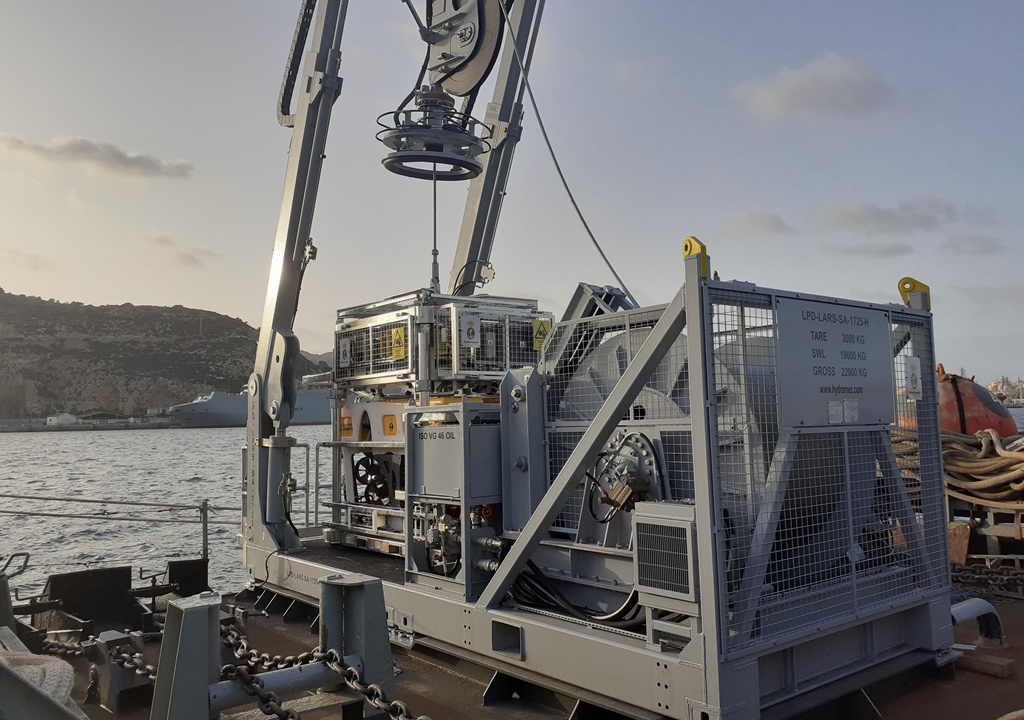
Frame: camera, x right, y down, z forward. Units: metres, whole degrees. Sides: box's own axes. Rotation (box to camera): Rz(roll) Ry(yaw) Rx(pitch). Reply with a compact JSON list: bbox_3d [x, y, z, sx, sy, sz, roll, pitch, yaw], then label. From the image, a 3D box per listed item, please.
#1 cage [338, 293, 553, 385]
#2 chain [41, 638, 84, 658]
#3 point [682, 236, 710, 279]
[{"bbox_3d":[-0.743,-0.113,8.051,1.380,0.790,1.980,3,-7,-38],"label":"cage"},{"bbox_3d":[-3.439,2.165,6.130,0.110,0.170,1.020,4,-8,-45],"label":"chain"},{"bbox_3d":[0.932,-0.515,4.084,0.042,0.245,0.215,0,-6,-16],"label":"point"}]

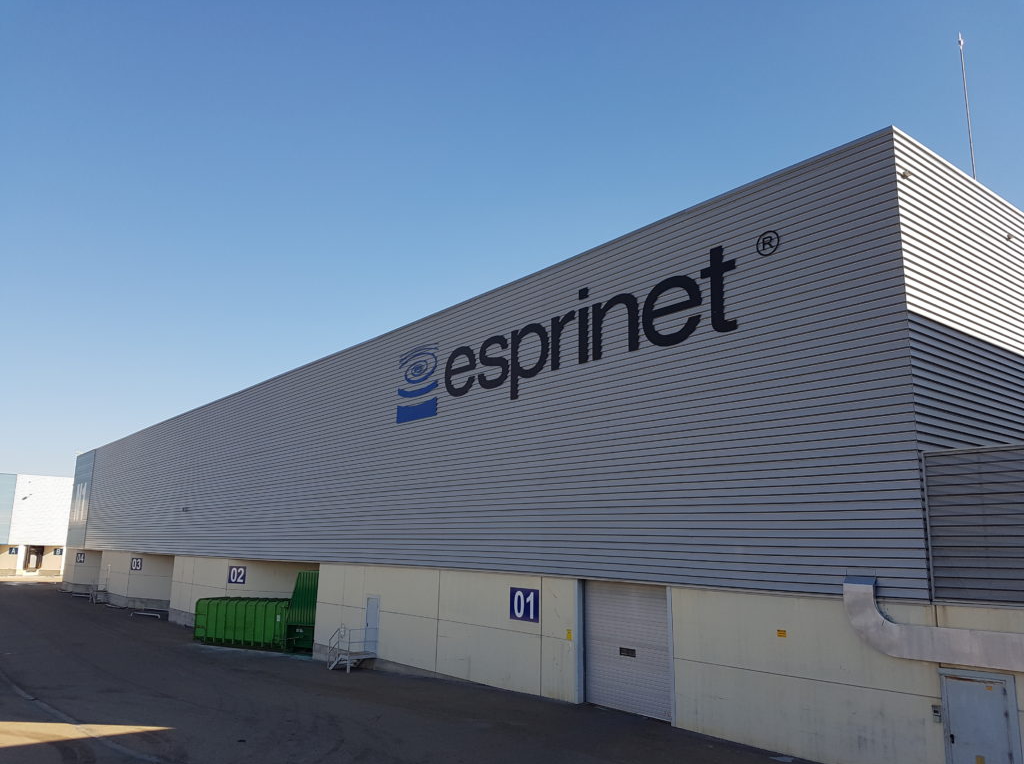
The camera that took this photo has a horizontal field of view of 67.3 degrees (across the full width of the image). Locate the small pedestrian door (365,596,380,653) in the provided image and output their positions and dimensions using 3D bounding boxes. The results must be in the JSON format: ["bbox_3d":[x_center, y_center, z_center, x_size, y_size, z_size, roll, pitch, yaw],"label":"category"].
[{"bbox_3d":[-5.750,10.072,31.824,0.120,2.200,1.080,10,-15,-37],"label":"small pedestrian door"}]

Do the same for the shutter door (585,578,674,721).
[{"bbox_3d":[3.180,7.301,21.165,0.400,3.440,3.380,10,-15,-37],"label":"shutter door"}]

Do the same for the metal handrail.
[{"bbox_3d":[-6.560,10.933,31.628,1.200,1.640,1.950,10,-15,-37],"label":"metal handrail"}]

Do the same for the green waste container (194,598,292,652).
[{"bbox_3d":[-13.882,13.034,41.987,6.926,2.300,2.400,-6,-14,30],"label":"green waste container"}]

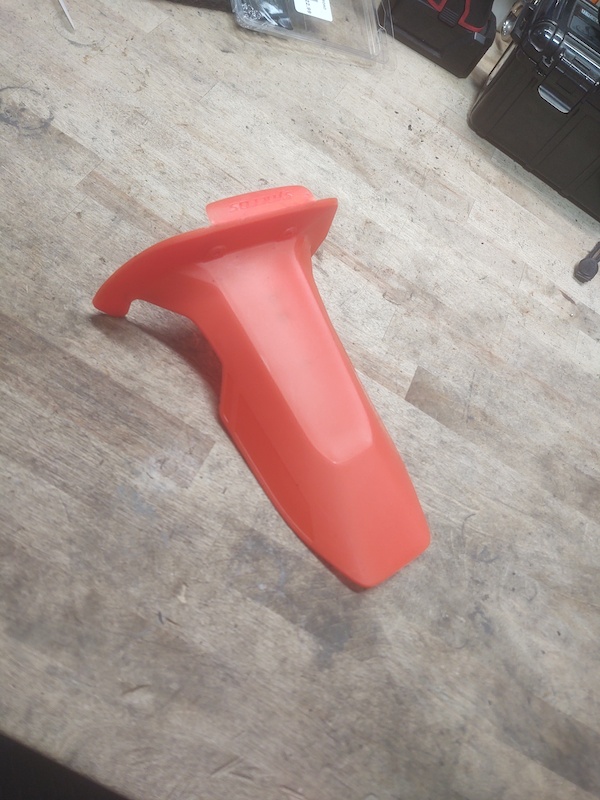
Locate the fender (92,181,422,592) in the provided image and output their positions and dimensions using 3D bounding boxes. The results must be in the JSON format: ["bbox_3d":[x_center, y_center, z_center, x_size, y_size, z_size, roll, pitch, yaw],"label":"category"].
[{"bbox_3d":[0.019,-0.011,0.433,0.206,0.100,0.268,-24,76,-33],"label":"fender"}]

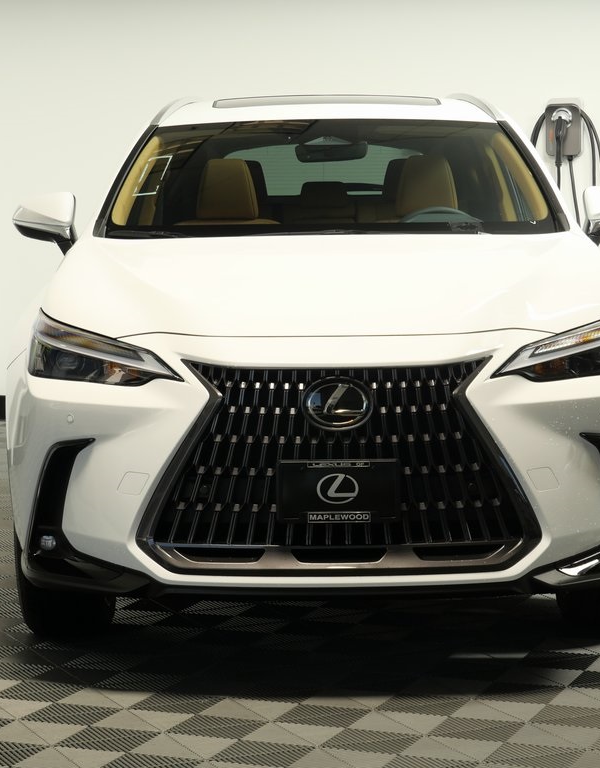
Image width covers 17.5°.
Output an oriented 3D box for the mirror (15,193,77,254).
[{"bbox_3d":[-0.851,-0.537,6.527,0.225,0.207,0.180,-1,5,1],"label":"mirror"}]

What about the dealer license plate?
[{"bbox_3d":[0.096,0.270,4.947,0.304,0.157,0.020,-1,5,1],"label":"dealer license plate"}]

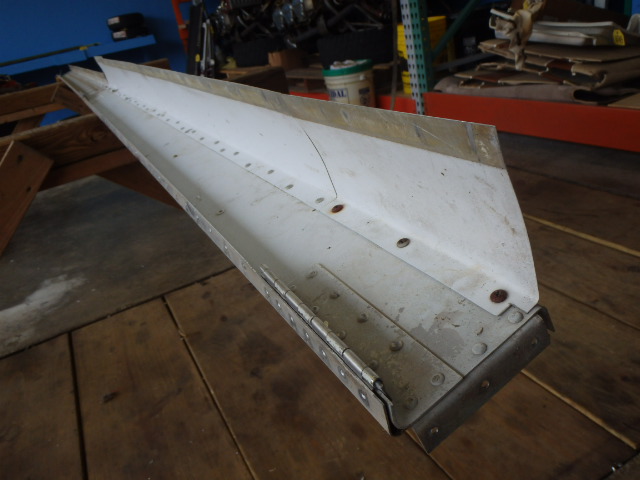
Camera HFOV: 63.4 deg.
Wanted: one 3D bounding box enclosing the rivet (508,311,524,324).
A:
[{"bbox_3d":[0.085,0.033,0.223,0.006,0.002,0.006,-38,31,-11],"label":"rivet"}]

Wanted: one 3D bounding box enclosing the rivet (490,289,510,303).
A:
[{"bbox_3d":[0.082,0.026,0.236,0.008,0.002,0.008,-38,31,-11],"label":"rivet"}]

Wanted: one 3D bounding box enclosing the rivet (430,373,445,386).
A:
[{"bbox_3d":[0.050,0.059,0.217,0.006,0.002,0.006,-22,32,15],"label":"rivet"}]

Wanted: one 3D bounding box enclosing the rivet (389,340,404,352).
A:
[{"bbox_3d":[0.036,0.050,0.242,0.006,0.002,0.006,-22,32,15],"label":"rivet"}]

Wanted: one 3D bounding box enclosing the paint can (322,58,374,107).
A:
[{"bbox_3d":[0.197,-0.859,3.130,0.302,0.370,0.302,-9,26,4],"label":"paint can"}]

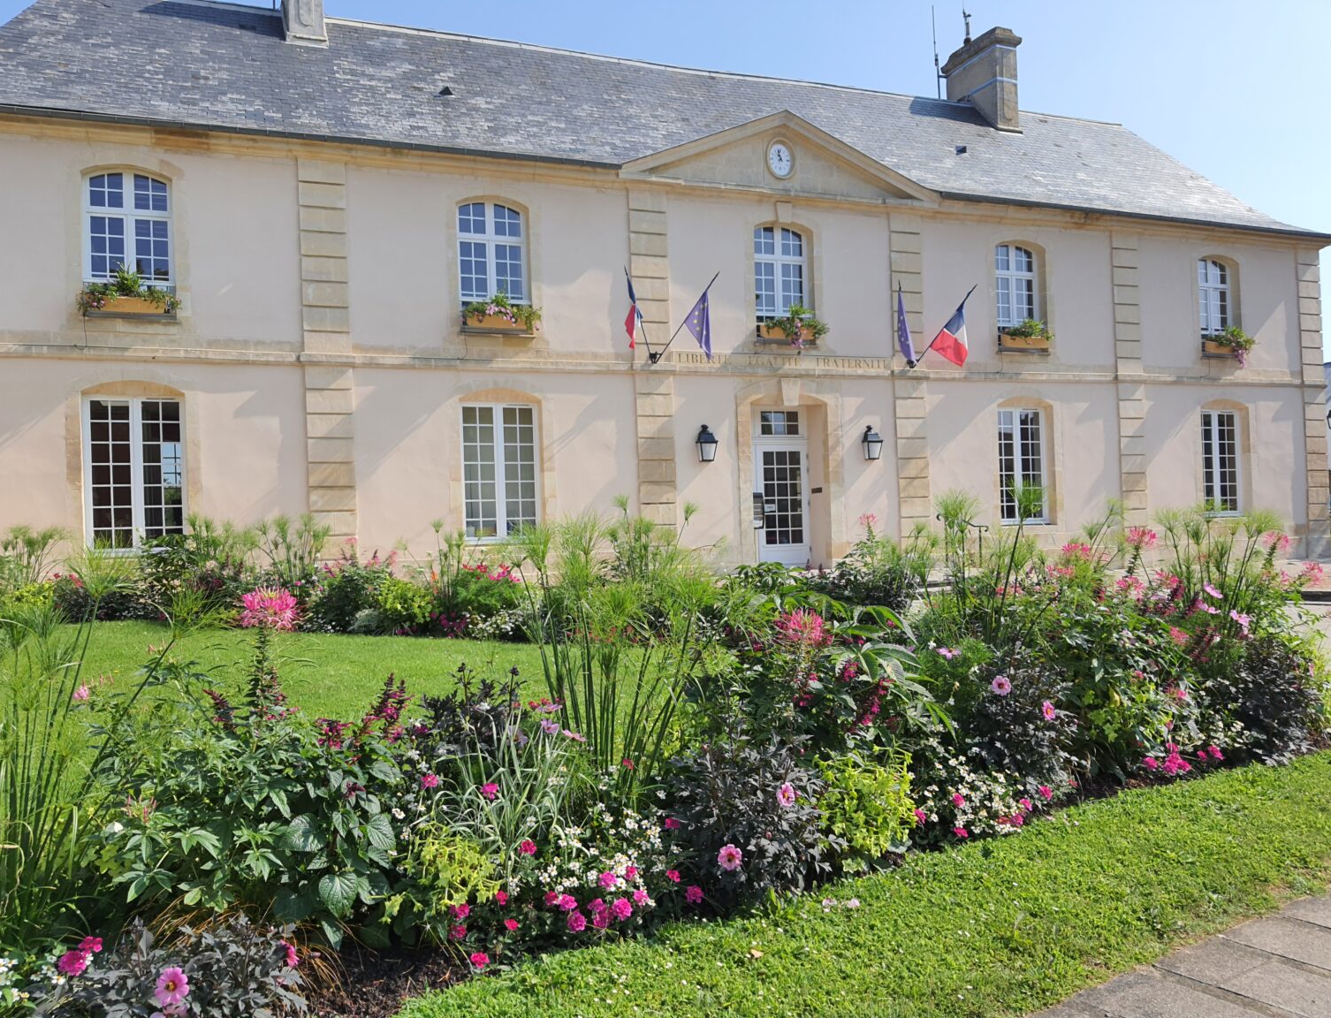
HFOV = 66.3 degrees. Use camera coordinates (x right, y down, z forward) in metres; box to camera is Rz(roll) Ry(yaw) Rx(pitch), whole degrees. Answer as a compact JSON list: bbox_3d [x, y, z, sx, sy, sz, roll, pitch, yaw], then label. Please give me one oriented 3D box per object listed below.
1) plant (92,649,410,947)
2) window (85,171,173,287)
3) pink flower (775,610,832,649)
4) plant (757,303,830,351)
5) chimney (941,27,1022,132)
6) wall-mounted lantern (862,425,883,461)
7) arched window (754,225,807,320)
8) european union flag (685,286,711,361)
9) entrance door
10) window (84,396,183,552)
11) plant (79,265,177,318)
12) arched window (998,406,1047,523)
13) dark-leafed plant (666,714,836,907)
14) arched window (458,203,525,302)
[{"bbox_3d":[-1.523,1.063,3.750,1.100,1.050,0.850,-1,-1,-22],"label":"plant"},{"bbox_3d":[-7.272,-3.742,13.853,1.094,1.715,0.150,-2,-1,-22],"label":"window"},{"bbox_3d":[0.599,0.521,4.450,0.235,0.155,0.220,-2,0,7],"label":"pink flower"},{"bbox_3d":[2.167,-3.093,17.238,1.243,0.706,0.380,-2,-1,-22],"label":"plant"},{"bbox_3d":[6.989,-9.039,22.516,0.700,2.150,1.950,-1,-1,-19],"label":"chimney"},{"bbox_3d":[3.580,-1.144,17.660,0.310,0.597,0.280,-2,-1,-22],"label":"wall-mounted lantern"},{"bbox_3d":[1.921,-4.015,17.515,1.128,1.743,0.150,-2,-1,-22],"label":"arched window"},{"bbox_3d":[0.510,-2.874,15.831,0.420,1.124,0.150,-2,-1,29],"label":"european union flag"},{"bbox_3d":[2.079,-0.378,18.174,1.100,2.770,0.150,-1,-1,-19],"label":"entrance door"},{"bbox_3d":[-7.537,-0.519,14.462,1.270,2.200,0.150,-1,-1,-19],"label":"window"},{"bbox_3d":[-7.133,-2.900,13.535,1.190,0.614,0.380,-2,-1,-22],"label":"plant"},{"bbox_3d":[6.678,-0.825,19.337,1.294,2.198,0.150,-2,-1,-22],"label":"arched window"},{"bbox_3d":[0.352,1.239,4.200,0.660,0.660,0.580,-2,0,4],"label":"dark-leafed plant"},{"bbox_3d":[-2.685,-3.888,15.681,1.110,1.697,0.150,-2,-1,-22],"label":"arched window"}]

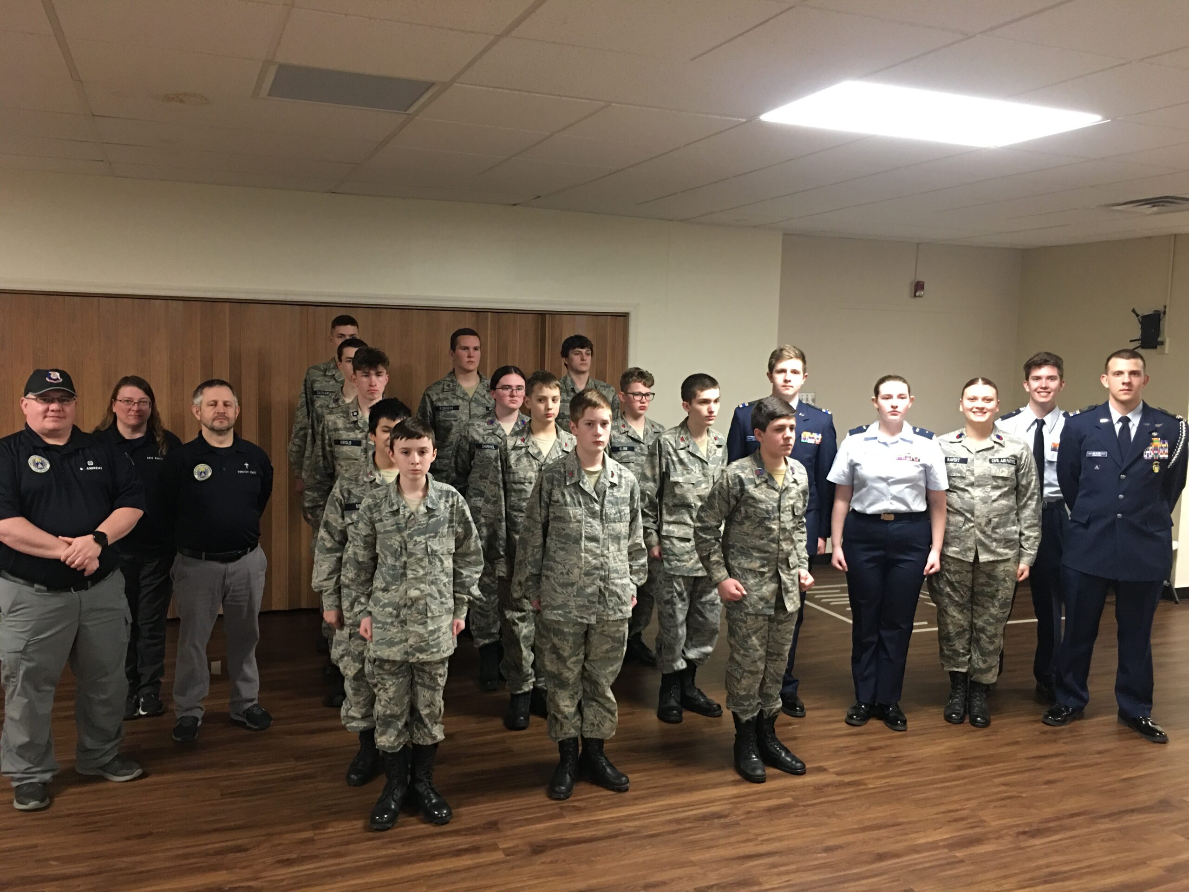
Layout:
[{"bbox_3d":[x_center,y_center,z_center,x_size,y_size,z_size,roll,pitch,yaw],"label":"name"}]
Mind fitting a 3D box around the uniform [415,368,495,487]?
[{"bbox_3d":[-0.782,0.262,5.834,0.520,1.416,0.320,-1,6,-21],"label":"uniform"}]

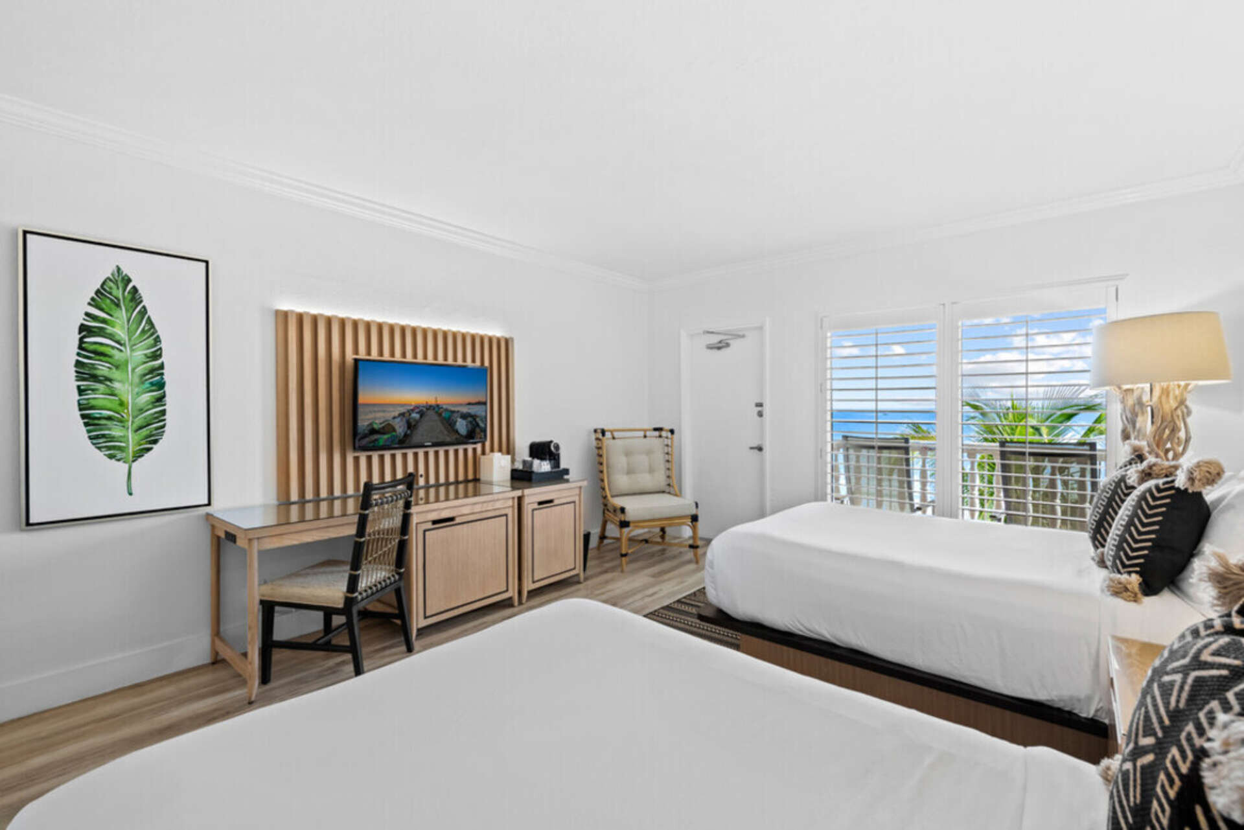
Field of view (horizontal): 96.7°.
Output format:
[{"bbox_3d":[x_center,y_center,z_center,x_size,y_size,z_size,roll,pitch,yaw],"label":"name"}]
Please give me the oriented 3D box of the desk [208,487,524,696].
[{"bbox_3d":[-1.388,0.880,3.220,0.625,0.762,1.558,0,1,39],"label":"desk"}]

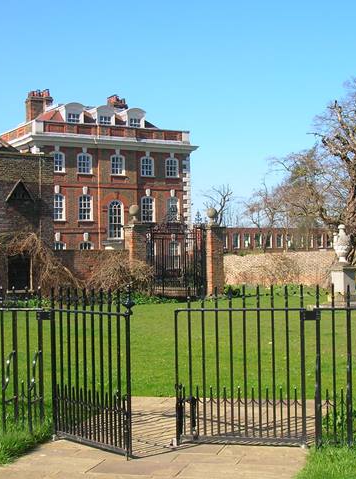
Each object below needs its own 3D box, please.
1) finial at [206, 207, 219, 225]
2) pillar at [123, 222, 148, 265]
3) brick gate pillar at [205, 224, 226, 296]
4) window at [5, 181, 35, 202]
[{"bbox_3d":[1.334,-0.903,30.000,0.420,0.684,0.420,0,-1,-34],"label":"finial"},{"bbox_3d":[-1.548,0.835,28.180,0.640,2.783,0.640,0,-1,-34],"label":"pillar"},{"bbox_3d":[1.392,0.851,30.000,0.640,2.783,0.640,0,-1,-34],"label":"brick gate pillar"},{"bbox_3d":[-5.275,-1.633,26.082,0.900,0.720,0.340,0,-1,-34],"label":"window"}]

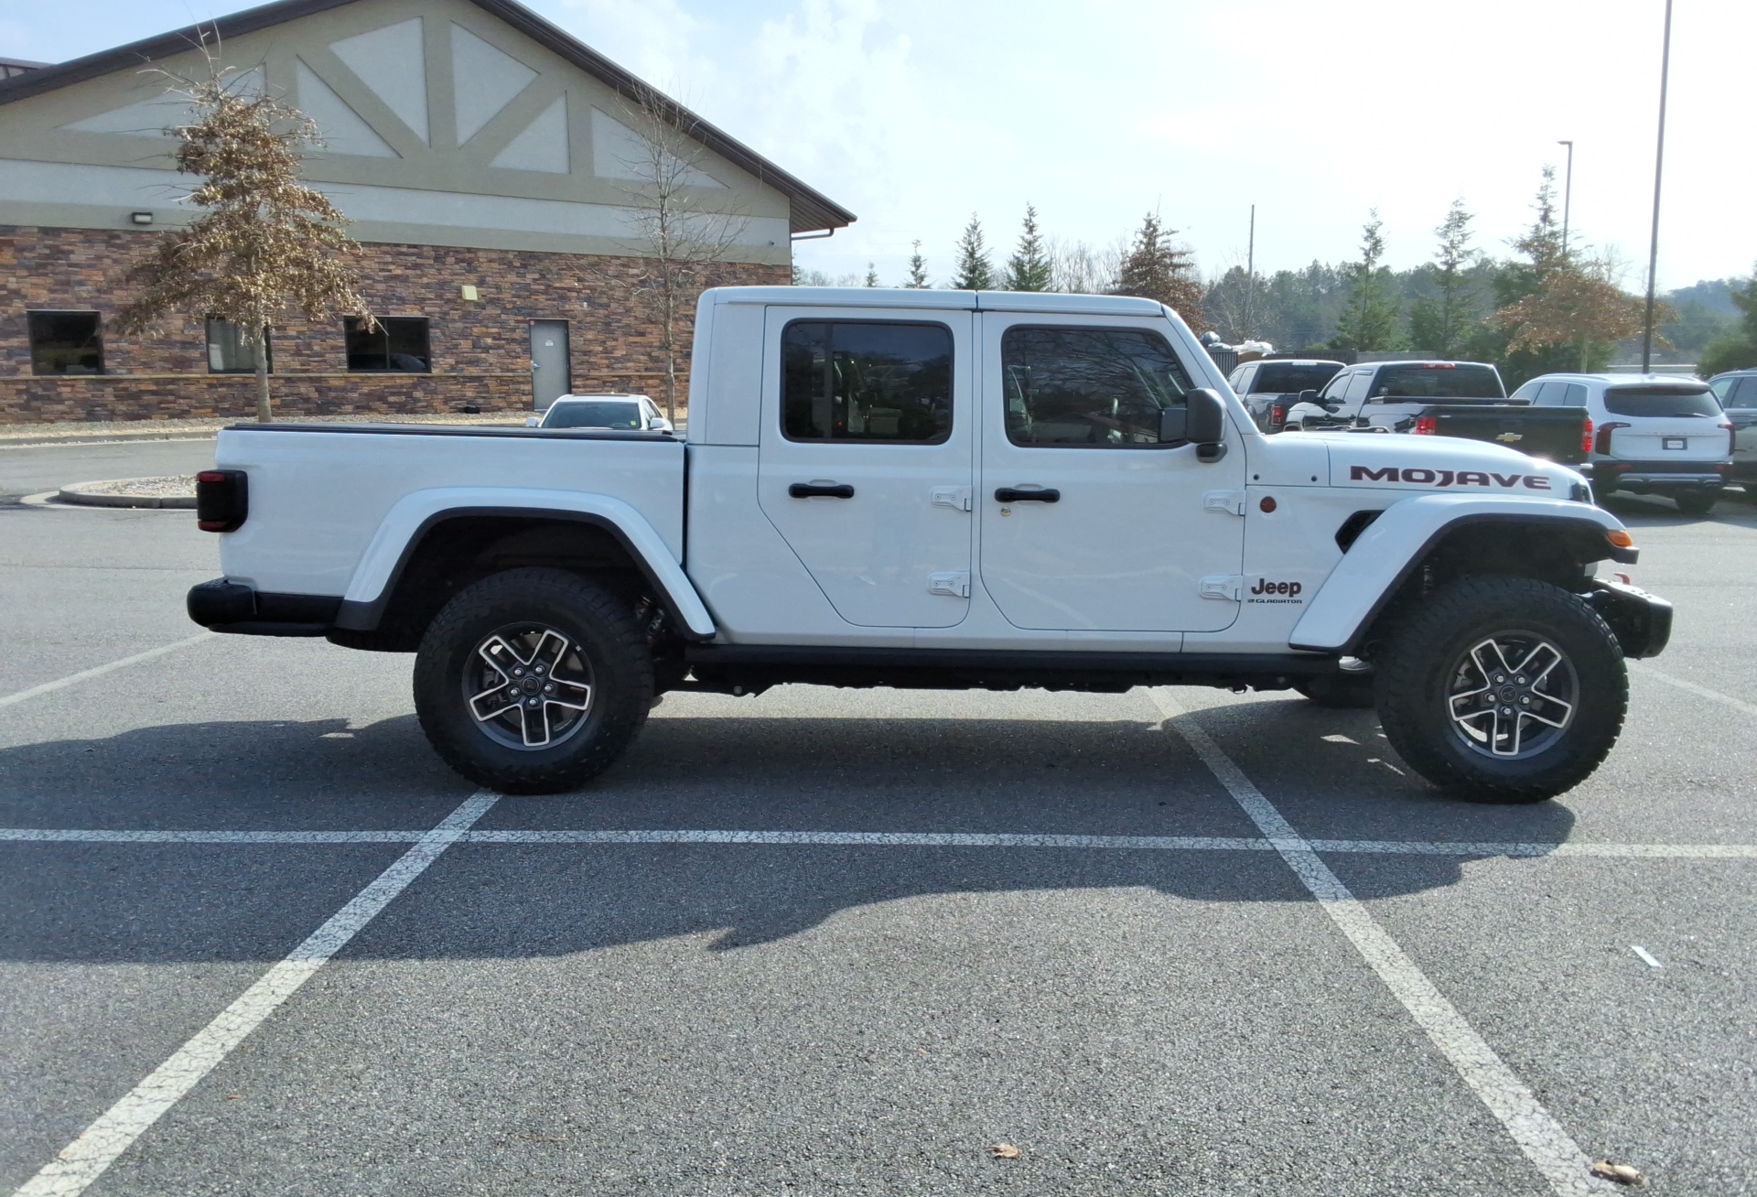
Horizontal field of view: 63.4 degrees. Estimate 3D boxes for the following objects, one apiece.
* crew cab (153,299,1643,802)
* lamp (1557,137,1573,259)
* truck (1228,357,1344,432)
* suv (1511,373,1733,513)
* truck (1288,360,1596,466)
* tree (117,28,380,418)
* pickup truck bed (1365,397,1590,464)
[{"bbox_3d":[0.290,-0.330,5.870,5.540,1.840,1.950,0,8,1],"label":"crew cab"},{"bbox_3d":[20.479,-9.091,43.136,0.600,9.189,0.300,0,8,0],"label":"lamp"},{"bbox_3d":[7.160,-3.073,24.689,2.030,1.950,5.850,0,8,2],"label":"truck"},{"bbox_3d":[10.274,-2.316,20.681,1.990,1.780,5.000,0,8,3],"label":"suv"},{"bbox_3d":[7.051,-2.064,18.622,2.030,1.920,5.850,0,8,2],"label":"truck"},{"bbox_3d":[-12.074,-6.821,26.793,5.000,7.100,5.000,0,8,0],"label":"tree"},{"bbox_3d":[6.993,-1.949,16.815,1.980,0.630,2.000,0,8,2],"label":"pickup truck bed"}]

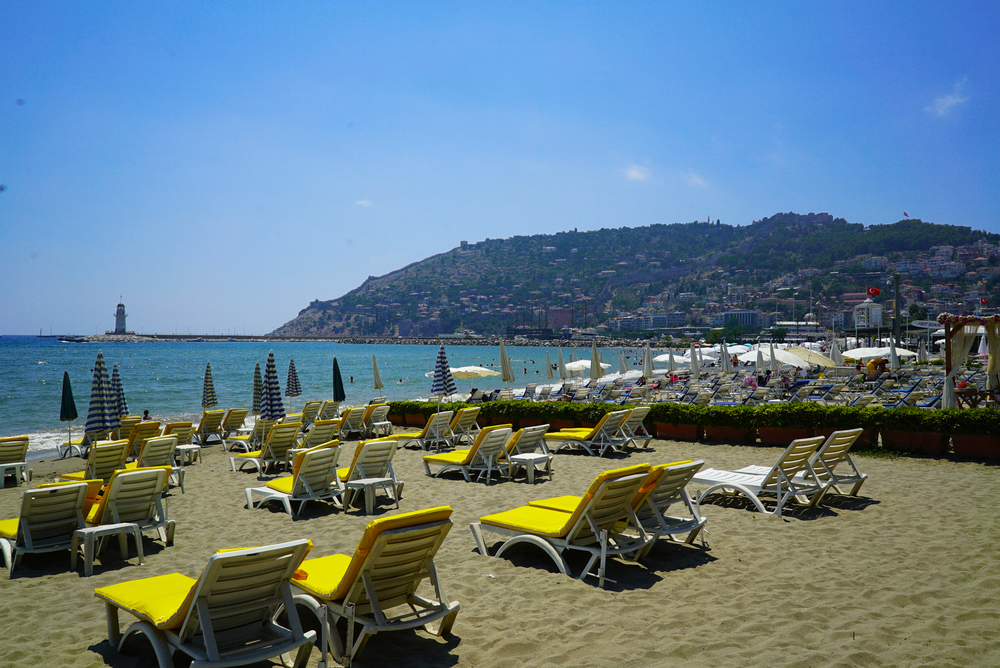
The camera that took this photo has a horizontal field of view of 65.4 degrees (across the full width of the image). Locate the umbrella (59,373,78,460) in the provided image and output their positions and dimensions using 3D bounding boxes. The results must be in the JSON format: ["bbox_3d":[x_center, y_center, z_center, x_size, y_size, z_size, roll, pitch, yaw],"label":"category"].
[{"bbox_3d":[-10.535,1.956,19.000,0.440,2.130,0.440,0,0,0],"label":"umbrella"}]

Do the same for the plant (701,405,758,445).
[{"bbox_3d":[4.460,1.710,15.100,1.030,0.760,0.500,0,0,41],"label":"plant"}]

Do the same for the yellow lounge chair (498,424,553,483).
[{"bbox_3d":[0.142,2.002,13.911,0.704,0.862,1.849,-1,-3,-36],"label":"yellow lounge chair"}]

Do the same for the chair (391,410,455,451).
[{"bbox_3d":[-1.823,2.317,18.800,0.714,0.857,1.775,-1,-3,-44],"label":"chair"}]

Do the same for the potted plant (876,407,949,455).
[{"bbox_3d":[7.690,1.785,14.470,0.500,0.740,1.080,0,-4,-42],"label":"potted plant"}]

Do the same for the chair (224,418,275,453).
[{"bbox_3d":[-6.183,2.447,19.358,1.677,0.859,0.690,0,0,42],"label":"chair"}]

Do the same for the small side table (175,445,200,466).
[{"bbox_3d":[-7.043,2.760,17.595,0.459,0.408,0.459,-5,-4,40],"label":"small side table"}]

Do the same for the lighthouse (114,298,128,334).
[{"bbox_3d":[-221.302,-10.524,455.000,8.200,20.756,8.200,0,0,0],"label":"lighthouse"}]

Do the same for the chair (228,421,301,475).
[{"bbox_3d":[-4.706,2.285,15.677,0.700,0.910,1.800,0,-4,-43],"label":"chair"}]

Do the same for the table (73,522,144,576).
[{"bbox_3d":[-3.770,2.054,7.496,0.420,0.410,0.490,0,0,44],"label":"table"}]

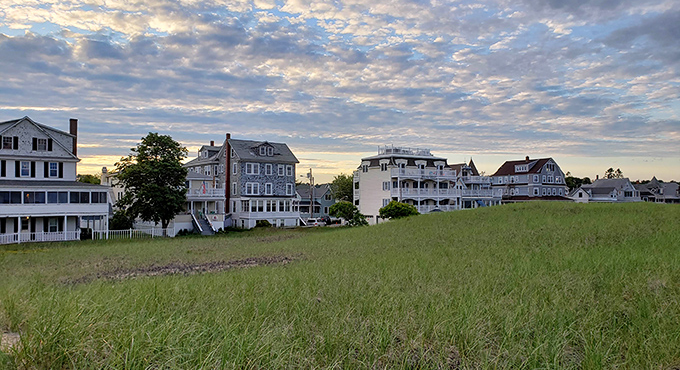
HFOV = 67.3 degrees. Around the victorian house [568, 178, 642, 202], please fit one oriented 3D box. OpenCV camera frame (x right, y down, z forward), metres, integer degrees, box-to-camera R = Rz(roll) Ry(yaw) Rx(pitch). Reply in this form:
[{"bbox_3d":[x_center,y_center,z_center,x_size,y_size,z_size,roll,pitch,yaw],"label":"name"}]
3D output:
[{"bbox_3d":[71.500,2.363,138.992,11.500,8.500,15.000,1,-2,-30],"label":"victorian house"}]

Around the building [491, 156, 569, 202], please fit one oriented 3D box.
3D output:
[{"bbox_3d":[46.200,0.115,124.052,10.000,13.700,17.000,1,-2,-30],"label":"building"}]

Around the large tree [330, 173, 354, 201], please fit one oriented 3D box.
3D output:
[{"bbox_3d":[0.900,2.414,113.979,6.500,10.000,6.500,0,-2,0],"label":"large tree"}]

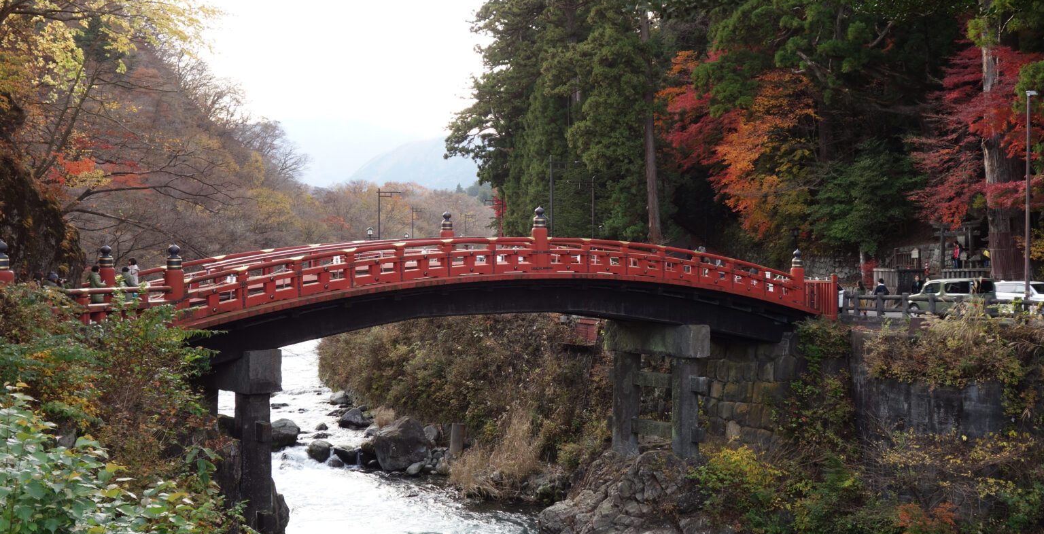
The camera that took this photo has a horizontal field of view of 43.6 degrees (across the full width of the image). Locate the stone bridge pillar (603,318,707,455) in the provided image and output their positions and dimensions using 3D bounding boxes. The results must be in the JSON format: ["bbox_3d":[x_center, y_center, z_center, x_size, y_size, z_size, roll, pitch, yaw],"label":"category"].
[{"bbox_3d":[5.700,5.150,55.600,1.100,5.650,5.600,0,0,-37],"label":"stone bridge pillar"}]

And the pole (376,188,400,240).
[{"bbox_3d":[-10.300,-2.400,100.000,1.900,7.400,0.200,0,0,0],"label":"pole"}]

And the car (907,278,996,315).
[{"bbox_3d":[18.980,1.280,58.000,1.700,1.650,3.890,0,0,-33],"label":"car"}]

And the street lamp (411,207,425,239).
[{"bbox_3d":[-11.100,-2.700,140.000,1.900,7.400,0.200,0,0,0],"label":"street lamp"}]

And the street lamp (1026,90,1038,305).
[{"bbox_3d":[19.600,-2.300,50.200,0.700,8.900,0.250,0,0,-37],"label":"street lamp"}]

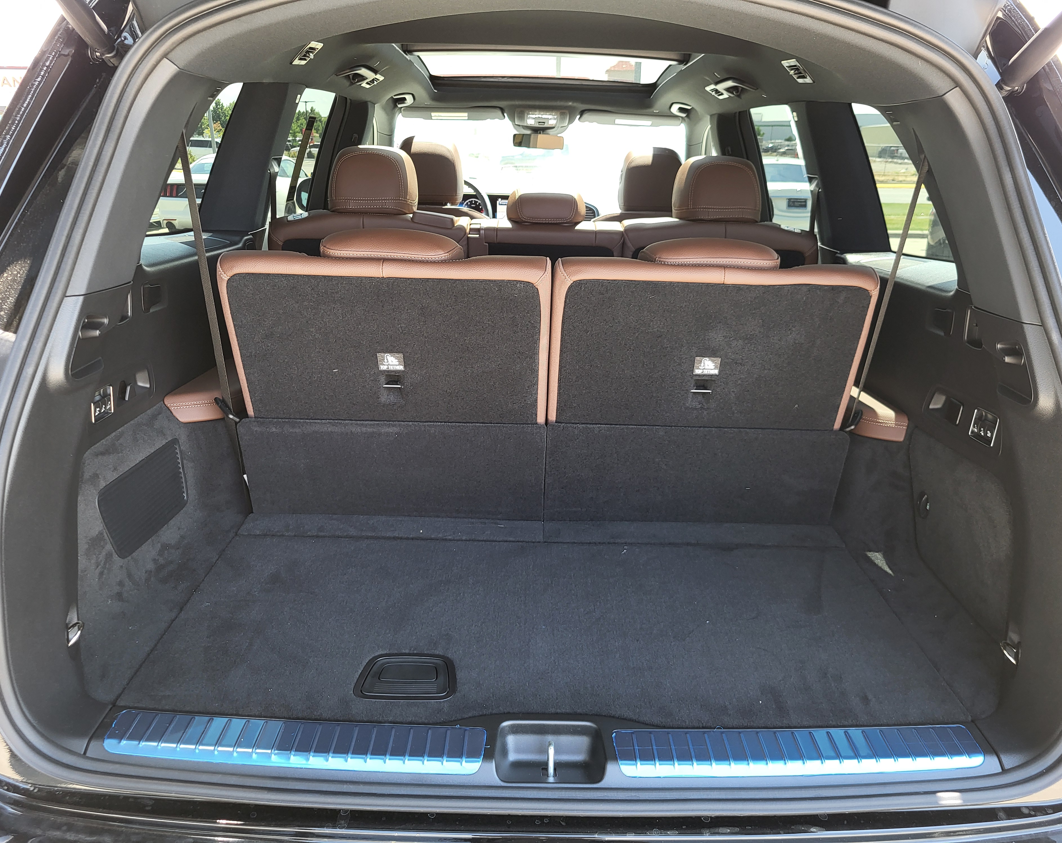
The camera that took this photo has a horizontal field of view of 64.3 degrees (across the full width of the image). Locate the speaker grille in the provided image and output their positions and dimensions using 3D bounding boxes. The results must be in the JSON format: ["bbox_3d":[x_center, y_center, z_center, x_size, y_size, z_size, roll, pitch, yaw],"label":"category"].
[{"bbox_3d":[-0.570,0.112,1.263,0.020,0.118,0.245,2,18,3],"label":"speaker grille"}]

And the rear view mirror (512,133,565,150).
[{"bbox_3d":[0.033,-1.239,3.740,0.235,0.060,0.040,7,25,16],"label":"rear view mirror"}]

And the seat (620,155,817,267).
[{"bbox_3d":[0.461,-0.264,2.585,0.509,1.080,0.850,1,20,0],"label":"seat"}]

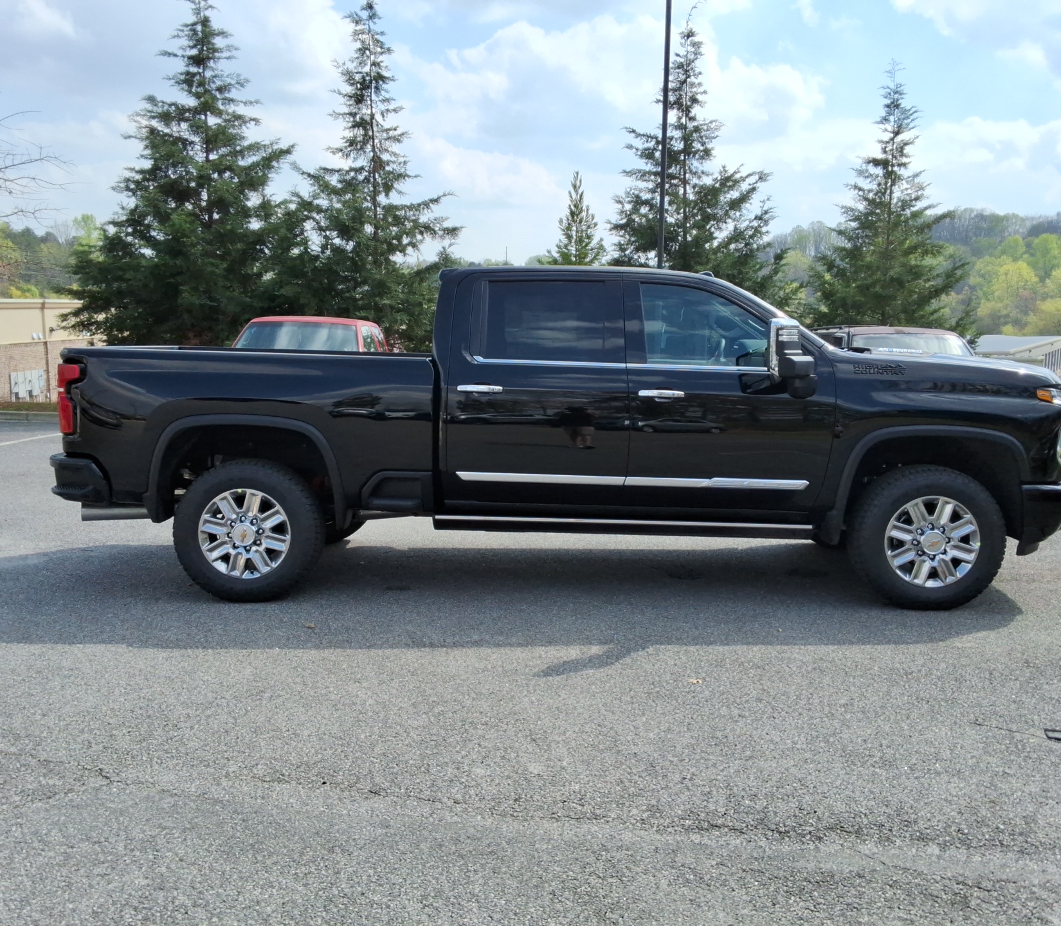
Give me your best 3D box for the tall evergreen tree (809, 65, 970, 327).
[{"bbox_3d":[6.509,-3.939,18.023,3.200,6.230,3.200,0,8,0],"label":"tall evergreen tree"}]

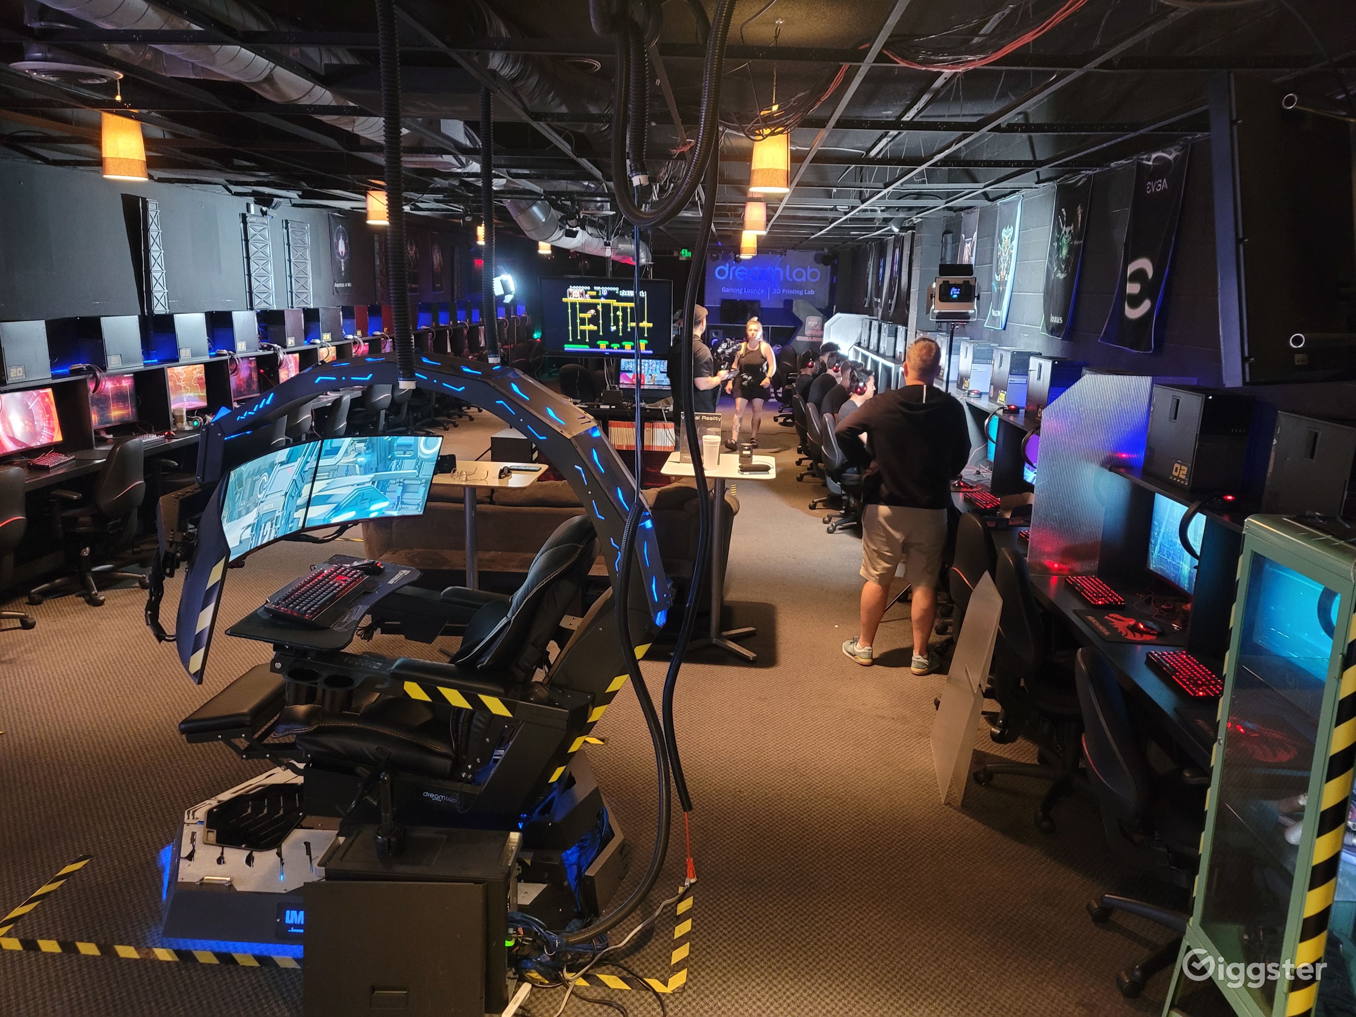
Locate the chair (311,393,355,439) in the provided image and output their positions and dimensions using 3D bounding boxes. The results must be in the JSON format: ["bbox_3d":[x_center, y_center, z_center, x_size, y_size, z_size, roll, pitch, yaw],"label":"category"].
[{"bbox_3d":[-3.416,-0.547,9.033,0.680,1.020,0.640,3,13,8],"label":"chair"}]

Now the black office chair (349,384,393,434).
[{"bbox_3d":[-3.761,-1.093,11.442,0.680,1.020,0.640,7,14,23],"label":"black office chair"}]

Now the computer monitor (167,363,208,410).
[{"bbox_3d":[-3.991,-0.978,7.947,0.050,0.345,0.550,2,13,3],"label":"computer monitor"}]

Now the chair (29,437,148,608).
[{"bbox_3d":[-3.799,0.050,6.303,0.660,1.030,0.640,3,13,7],"label":"chair"}]

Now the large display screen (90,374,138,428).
[{"bbox_3d":[-4.044,-0.764,6.981,0.050,0.345,0.550,2,13,3],"label":"large display screen"}]

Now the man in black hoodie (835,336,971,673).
[{"bbox_3d":[1.143,-0.014,5.069,0.670,1.740,0.400,3,13,5],"label":"man in black hoodie"}]

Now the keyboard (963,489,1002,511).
[{"bbox_3d":[1.782,-0.048,5.741,0.126,0.038,0.355,2,13,3],"label":"keyboard"}]

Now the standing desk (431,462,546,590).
[{"bbox_3d":[-1.060,0.322,5.277,0.690,1.050,0.620,2,13,3],"label":"standing desk"}]

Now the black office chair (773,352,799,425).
[{"bbox_3d":[1.866,-1.915,15.478,0.680,1.080,0.650,-8,16,-36],"label":"black office chair"}]

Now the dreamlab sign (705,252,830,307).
[{"bbox_3d":[1.662,-4.213,18.053,2.300,1.000,0.060,2,13,3],"label":"dreamlab sign"}]

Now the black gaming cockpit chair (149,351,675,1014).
[{"bbox_3d":[-0.922,0.394,3.316,1.800,1.770,1.720,2,13,3],"label":"black gaming cockpit chair"}]

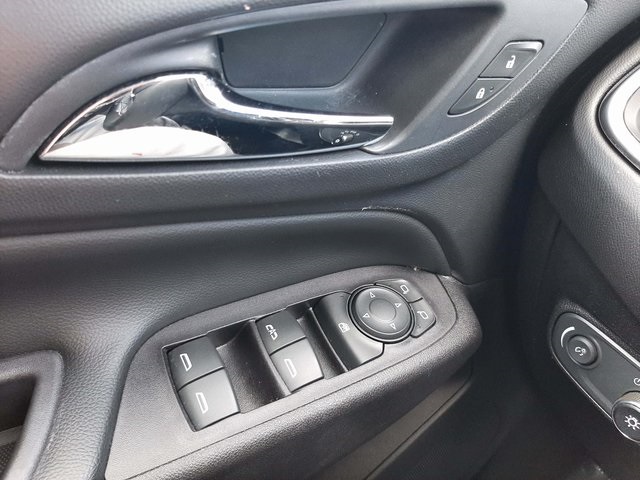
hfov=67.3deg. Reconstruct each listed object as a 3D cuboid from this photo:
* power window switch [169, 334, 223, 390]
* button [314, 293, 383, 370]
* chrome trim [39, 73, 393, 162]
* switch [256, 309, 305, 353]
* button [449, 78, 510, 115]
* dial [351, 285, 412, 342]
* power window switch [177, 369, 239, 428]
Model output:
[{"bbox_3d":[-0.059,0.058,0.223,0.022,0.010,0.021,-14,53,-32],"label":"power window switch"},{"bbox_3d":[0.015,0.050,0.261,0.028,0.013,0.042,-14,53,-32],"label":"button"},{"bbox_3d":[-0.034,-0.062,0.241,0.190,0.046,0.032,-9,47,-35],"label":"chrome trim"},{"bbox_3d":[-0.021,0.049,0.247,0.021,0.010,0.021,-14,53,-32],"label":"switch"},{"bbox_3d":[0.100,-0.090,0.300,0.044,0.026,0.007,-9,37,-35],"label":"button"},{"bbox_3d":[0.036,0.042,0.274,0.037,0.009,0.037,11,44,-11],"label":"dial"},{"bbox_3d":[-0.049,0.072,0.213,0.022,0.010,0.021,-14,53,-32],"label":"power window switch"}]

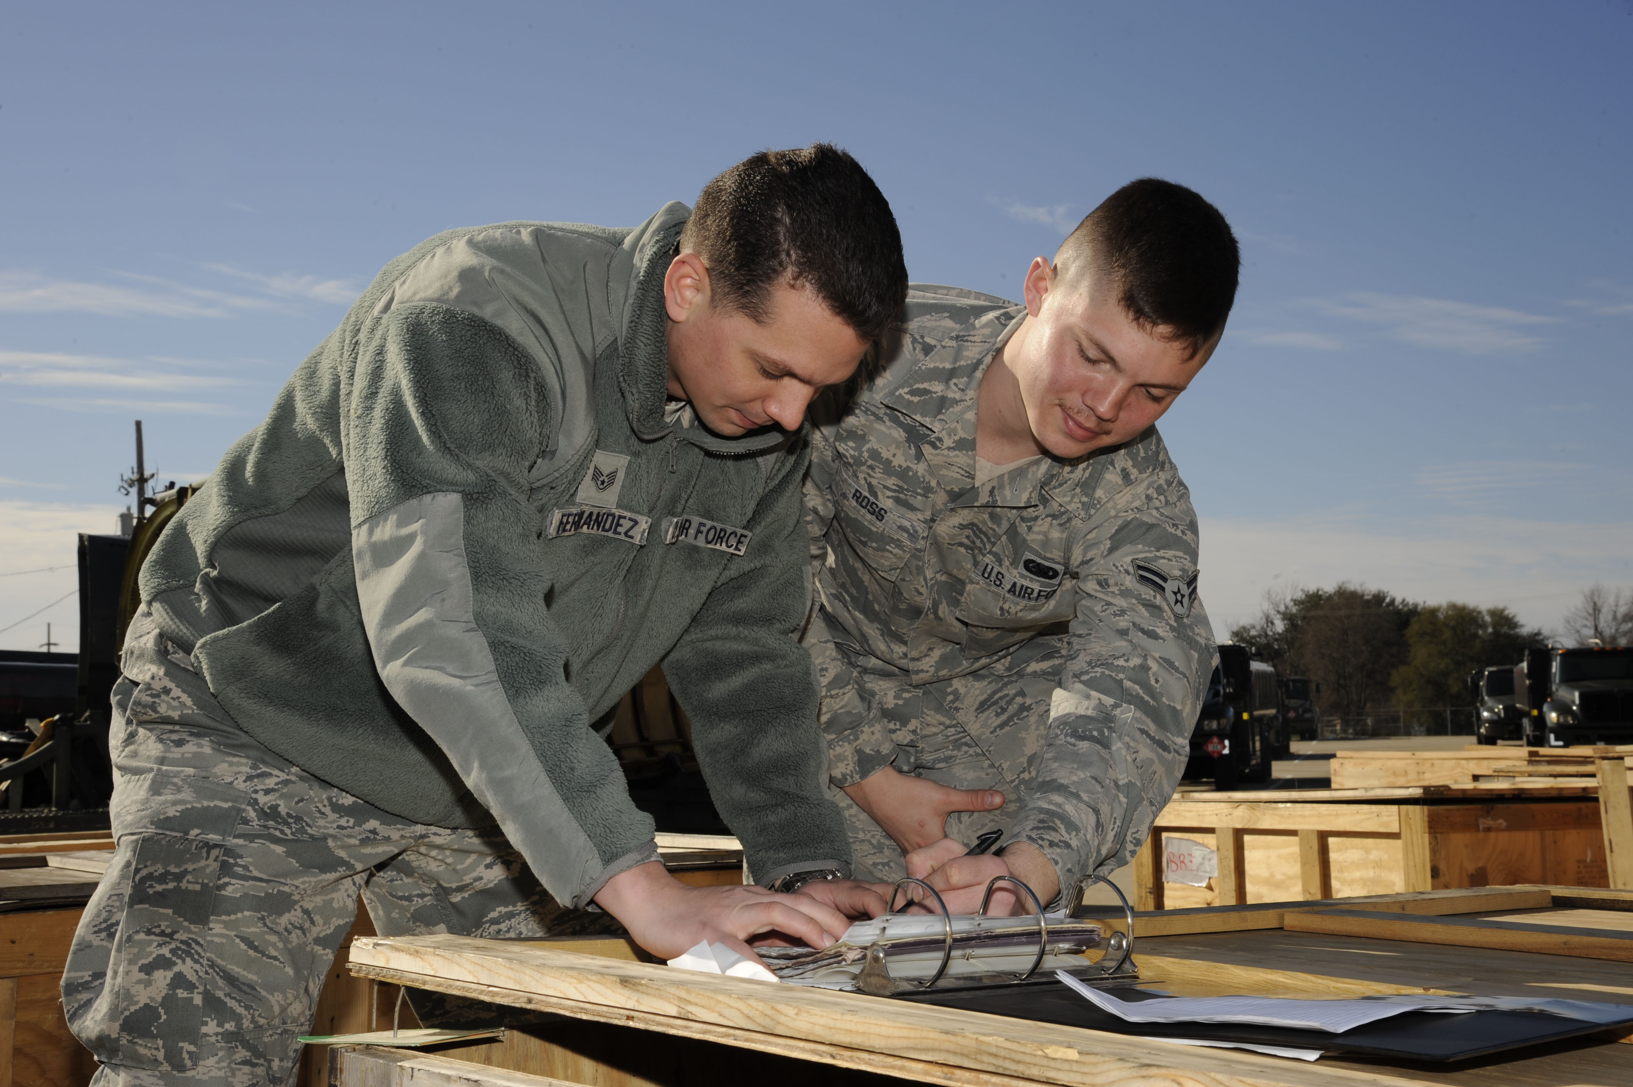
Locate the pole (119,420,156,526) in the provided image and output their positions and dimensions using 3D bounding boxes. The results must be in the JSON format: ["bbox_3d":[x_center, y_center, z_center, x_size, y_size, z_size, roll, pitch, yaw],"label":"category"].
[{"bbox_3d":[-23.888,1.771,80.000,0.800,12.500,2.200,1,-5,-27],"label":"pole"}]

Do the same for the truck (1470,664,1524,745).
[{"bbox_3d":[23.438,5.410,76.878,2.500,2.700,8.000,-2,-4,13],"label":"truck"}]

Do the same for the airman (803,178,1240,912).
[{"bbox_3d":[0.182,0.391,2.150,0.580,1.450,0.750,-1,-4,-5],"label":"airman"}]

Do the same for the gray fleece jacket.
[{"bbox_3d":[-0.310,0.012,1.970,0.720,0.580,0.550,-5,-6,39],"label":"gray fleece jacket"}]

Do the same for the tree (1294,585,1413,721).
[{"bbox_3d":[27.456,5.767,116.000,6.200,7.600,6.000,-2,-4,14],"label":"tree"}]

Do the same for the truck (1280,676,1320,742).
[{"bbox_3d":[20.180,6.892,95.878,2.500,2.700,8.000,-2,-4,13],"label":"truck"}]

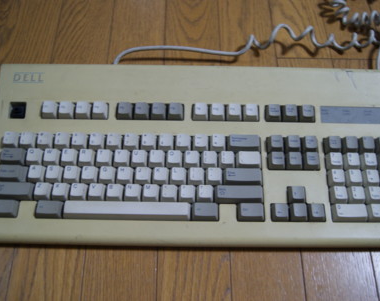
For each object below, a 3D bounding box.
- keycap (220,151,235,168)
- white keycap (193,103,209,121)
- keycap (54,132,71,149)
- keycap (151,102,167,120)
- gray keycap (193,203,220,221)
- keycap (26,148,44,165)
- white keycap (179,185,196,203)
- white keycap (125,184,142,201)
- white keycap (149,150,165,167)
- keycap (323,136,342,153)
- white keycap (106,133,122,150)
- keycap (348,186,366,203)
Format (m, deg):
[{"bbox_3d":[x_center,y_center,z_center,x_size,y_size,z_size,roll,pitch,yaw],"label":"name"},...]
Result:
[{"bbox_3d":[0.040,0.010,0.450,0.018,0.009,0.018,1,69,-1],"label":"keycap"},{"bbox_3d":[0.012,-0.045,0.468,0.018,0.011,0.018,1,68,-1],"label":"white keycap"},{"bbox_3d":[-0.142,-0.011,0.456,0.018,0.011,0.018,1,69,-1],"label":"keycap"},{"bbox_3d":[-0.035,-0.044,0.471,0.018,0.010,0.018,1,69,-1],"label":"keycap"},{"bbox_3d":[0.015,0.063,0.430,0.028,0.009,0.018,1,69,-1],"label":"gray keycap"},{"bbox_3d":[-0.168,0.006,0.445,0.018,0.009,0.018,1,68,-1],"label":"keycap"},{"bbox_3d":[-0.003,0.044,0.432,0.018,0.009,0.018,1,68,-1],"label":"white keycap"},{"bbox_3d":[-0.060,0.044,0.435,0.018,0.009,0.018,1,70,-1],"label":"white keycap"},{"bbox_3d":[-0.036,0.009,0.447,0.018,0.009,0.018,1,69,-1],"label":"white keycap"},{"bbox_3d":[0.158,-0.008,0.455,0.018,0.010,0.018,1,69,0],"label":"keycap"},{"bbox_3d":[-0.084,-0.010,0.455,0.018,0.009,0.018,1,69,-1],"label":"white keycap"},{"bbox_3d":[0.175,0.045,0.435,0.018,0.010,0.018,1,69,0],"label":"keycap"}]

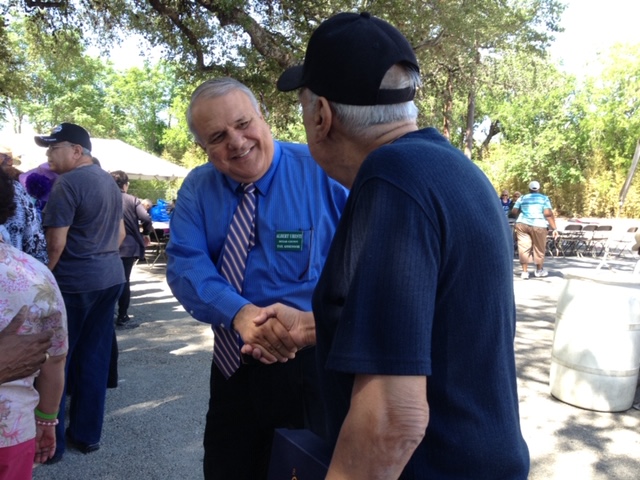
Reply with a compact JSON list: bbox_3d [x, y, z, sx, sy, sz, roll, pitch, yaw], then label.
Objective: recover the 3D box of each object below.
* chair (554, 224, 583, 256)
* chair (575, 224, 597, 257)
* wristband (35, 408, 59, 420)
[{"bbox_3d":[5.964,0.031,15.500,0.460,0.780,0.480,0,4,-14],"label":"chair"},{"bbox_3d":[6.330,0.036,15.400,0.460,0.780,0.480,-1,4,-20],"label":"chair"},{"bbox_3d":[-0.761,0.485,1.800,0.067,0.015,0.062,13,0,-19],"label":"wristband"}]

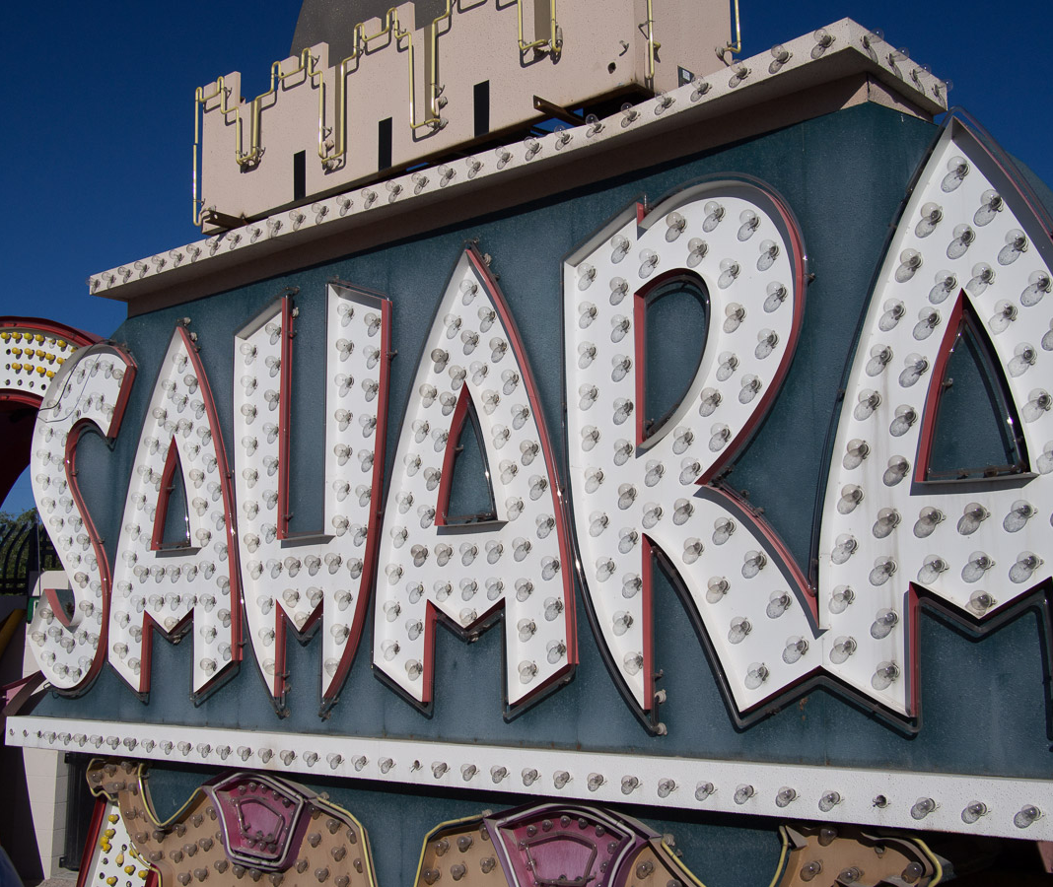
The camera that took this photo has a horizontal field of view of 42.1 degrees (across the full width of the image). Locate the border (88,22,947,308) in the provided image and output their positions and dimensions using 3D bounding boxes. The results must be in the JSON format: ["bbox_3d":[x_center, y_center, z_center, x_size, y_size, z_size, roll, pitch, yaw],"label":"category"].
[{"bbox_3d":[-0.404,-1.005,5.872,4.355,0.098,0.680,-8,-11,41],"label":"border"}]

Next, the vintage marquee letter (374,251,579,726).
[{"bbox_3d":[-0.241,0.117,5.303,1.031,1.796,0.142,-8,-11,41],"label":"vintage marquee letter"}]

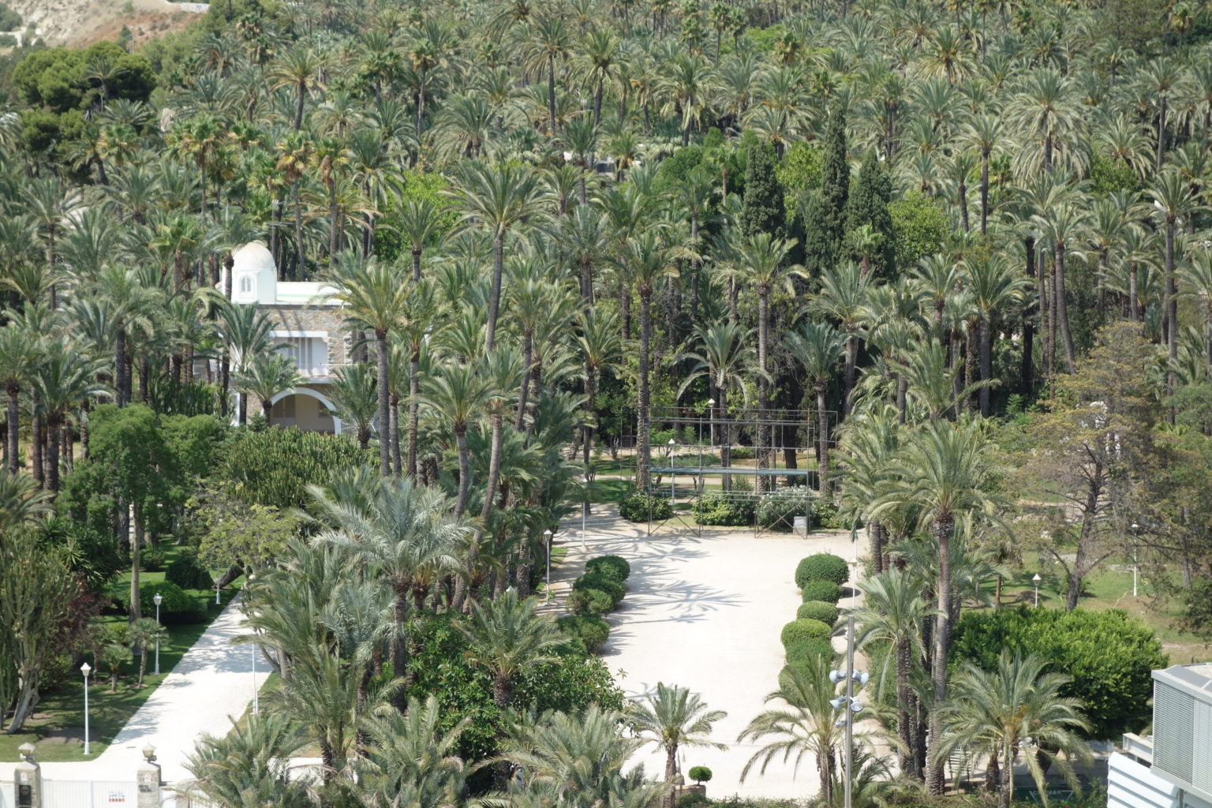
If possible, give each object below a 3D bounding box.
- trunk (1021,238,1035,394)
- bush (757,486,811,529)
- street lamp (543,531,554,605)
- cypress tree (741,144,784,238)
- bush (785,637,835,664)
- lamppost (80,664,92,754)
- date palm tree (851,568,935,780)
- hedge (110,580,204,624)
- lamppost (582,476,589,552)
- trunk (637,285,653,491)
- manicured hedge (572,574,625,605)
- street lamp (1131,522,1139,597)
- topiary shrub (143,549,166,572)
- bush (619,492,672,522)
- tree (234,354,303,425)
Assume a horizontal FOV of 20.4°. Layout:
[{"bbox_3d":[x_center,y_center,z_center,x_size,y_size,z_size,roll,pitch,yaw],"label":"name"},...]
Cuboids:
[{"bbox_3d":[29.740,-5.710,237.050,0.940,12.100,0.800,0,9,0],"label":"trunk"},{"bbox_3d":[10.240,5.850,194.070,3.170,2.100,2.700,0,9,0],"label":"bush"},{"bbox_3d":[-2.856,8.096,166.740,0.430,3.810,0.430,0,8,0],"label":"street lamp"},{"bbox_3d":[10.057,-8.094,216.046,2.978,17.147,2.978,0,9,0],"label":"cypress tree"},{"bbox_3d":[9.670,11.480,159.520,2.420,1.300,2.300,0,9,0],"label":"bush"},{"bbox_3d":[-21.209,12.410,137.136,0.450,3.870,0.450,0,8,0],"label":"lamppost"},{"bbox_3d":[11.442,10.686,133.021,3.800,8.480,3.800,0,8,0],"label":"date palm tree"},{"bbox_3d":[-21.822,9.580,164.068,4.400,1.930,4.000,0,8,0],"label":"hedge"},{"bbox_3d":[-1.152,5.858,181.734,0.420,3.890,0.420,0,8,0],"label":"lamppost"},{"bbox_3d":[2.360,-0.850,202.130,0.860,12.930,0.800,0,9,0],"label":"trunk"},{"bbox_3d":[-0.339,8.882,160.642,2.530,1.549,2.530,0,9,0],"label":"manicured hedge"},{"bbox_3d":[26.357,7.851,167.696,0.420,3.850,0.420,0,9,0],"label":"street lamp"},{"bbox_3d":[-22.666,7.819,168.414,1.232,1.135,1.232,0,9,0],"label":"topiary shrub"},{"bbox_3d":[2.162,5.522,180.885,2.849,1.637,2.849,0,9,0],"label":"bush"},{"bbox_3d":[-21.720,0.100,216.620,4.640,6.720,4.640,0,9,0],"label":"tree"}]

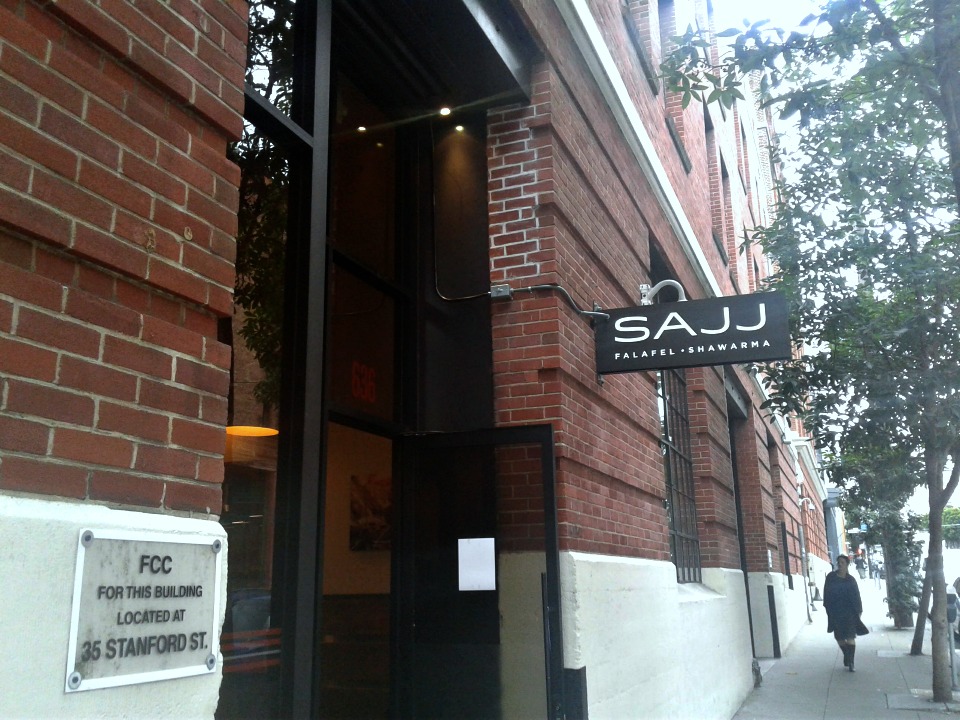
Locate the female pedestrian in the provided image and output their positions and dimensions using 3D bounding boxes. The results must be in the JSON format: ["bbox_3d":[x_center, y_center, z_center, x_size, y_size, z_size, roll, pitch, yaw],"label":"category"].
[{"bbox_3d":[5.329,3.658,13.352,0.620,1.630,0.480,-7,-15,21],"label":"female pedestrian"}]

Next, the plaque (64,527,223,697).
[{"bbox_3d":[-0.700,0.524,1.951,0.015,0.306,0.439,-7,-15,21],"label":"plaque"}]

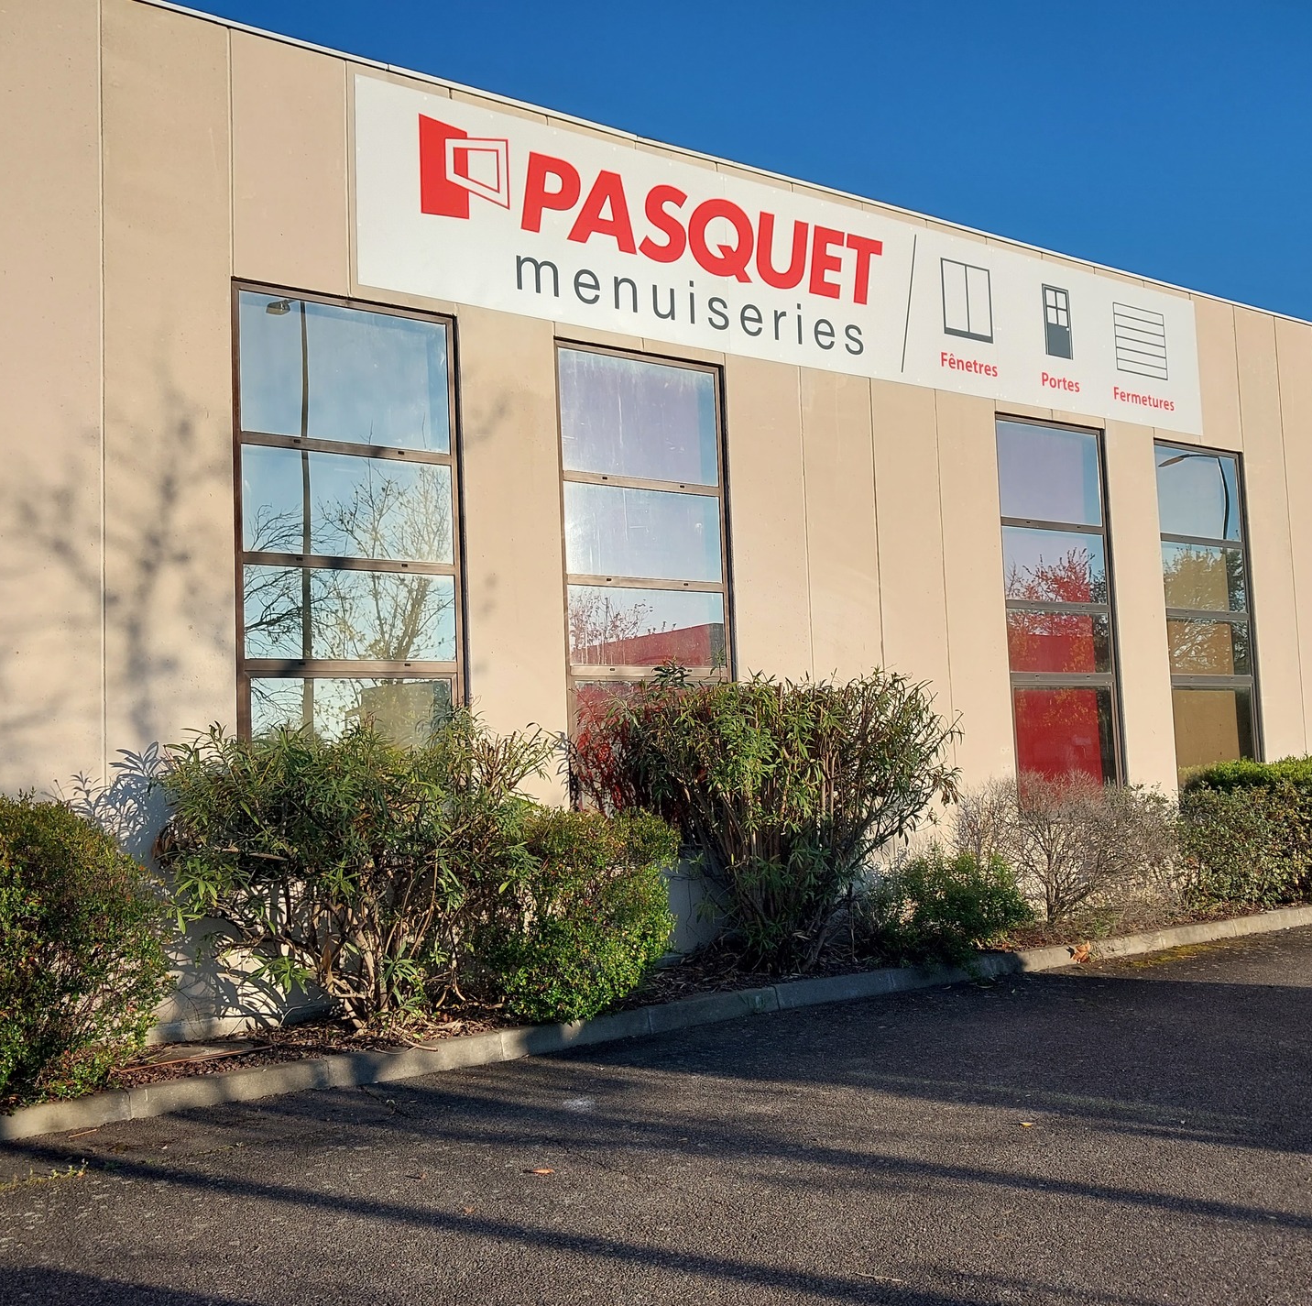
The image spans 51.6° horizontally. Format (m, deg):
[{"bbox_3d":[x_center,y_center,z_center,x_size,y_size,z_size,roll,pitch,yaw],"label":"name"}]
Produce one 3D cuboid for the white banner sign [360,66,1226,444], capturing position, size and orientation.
[{"bbox_3d":[1.776,-2.884,10.941,8.816,1.356,0.050,1,-5,-35],"label":"white banner sign"}]

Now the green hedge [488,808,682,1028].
[{"bbox_3d":[-0.407,1.514,8.140,1.140,1.160,1.050,-2,-4,0],"label":"green hedge"}]

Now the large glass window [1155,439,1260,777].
[{"bbox_3d":[5.520,-0.392,13.622,1.470,3.400,0.130,1,-6,-34],"label":"large glass window"}]

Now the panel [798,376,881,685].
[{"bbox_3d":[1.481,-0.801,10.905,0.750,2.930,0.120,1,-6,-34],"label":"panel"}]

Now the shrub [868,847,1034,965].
[{"bbox_3d":[2.178,1.861,10.243,1.250,0.810,0.900,1,-6,-34],"label":"shrub"}]

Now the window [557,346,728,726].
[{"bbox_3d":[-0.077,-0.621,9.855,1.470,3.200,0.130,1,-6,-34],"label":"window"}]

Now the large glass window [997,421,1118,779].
[{"bbox_3d":[3.555,-0.350,12.037,1.453,3.441,0.100,1,-5,-35],"label":"large glass window"}]

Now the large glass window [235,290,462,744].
[{"bbox_3d":[-1.942,-0.664,8.597,1.470,3.200,0.130,1,-6,-34],"label":"large glass window"}]

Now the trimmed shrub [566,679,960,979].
[{"bbox_3d":[0.803,1.121,9.108,3.000,1.980,1.200,1,-5,-35],"label":"trimmed shrub"}]

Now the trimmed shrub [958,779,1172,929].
[{"bbox_3d":[3.374,1.594,11.023,2.380,1.200,0.900,1,-5,-35],"label":"trimmed shrub"}]

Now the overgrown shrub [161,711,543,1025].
[{"bbox_3d":[-1.691,1.261,7.772,2.000,1.770,1.200,1,-6,-34],"label":"overgrown shrub"}]

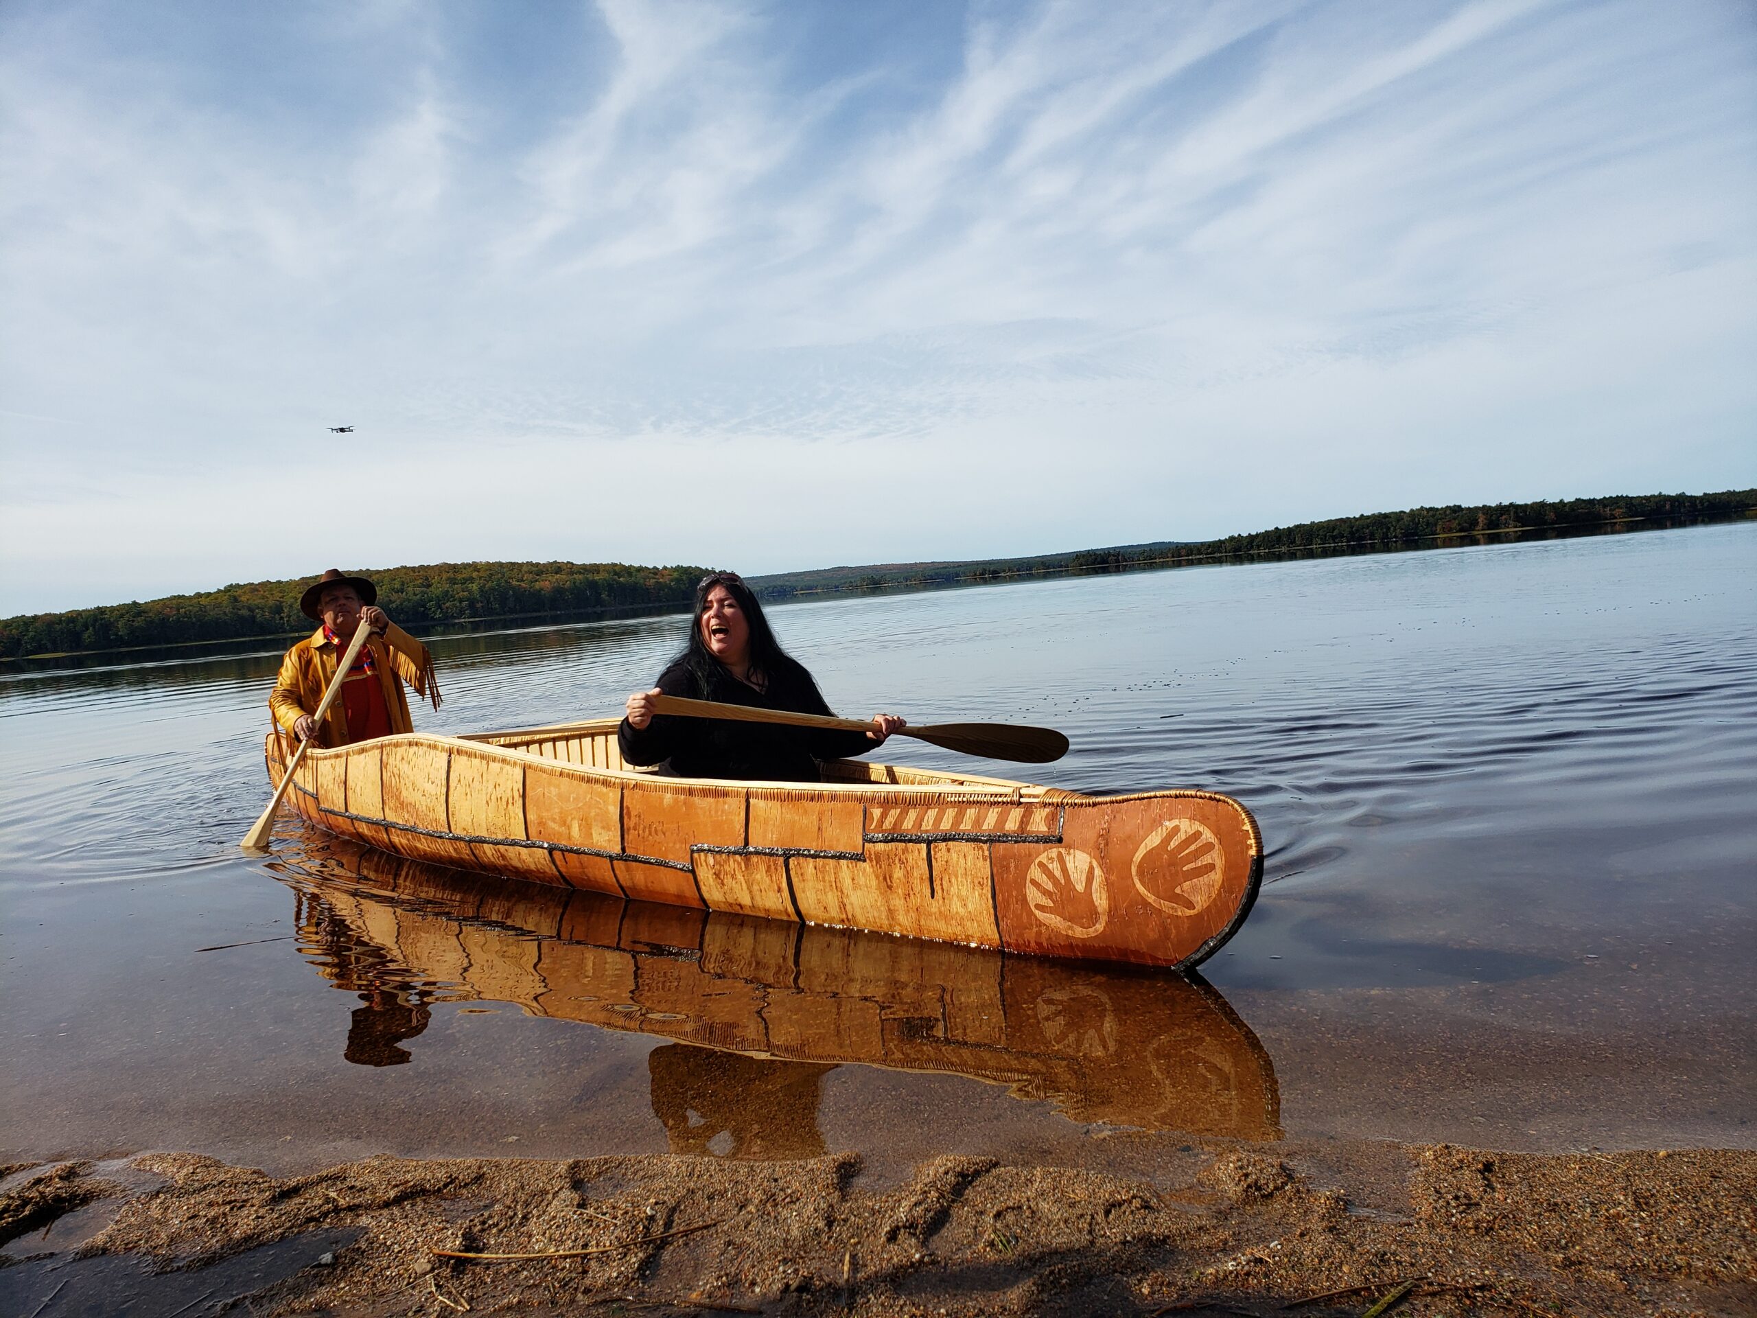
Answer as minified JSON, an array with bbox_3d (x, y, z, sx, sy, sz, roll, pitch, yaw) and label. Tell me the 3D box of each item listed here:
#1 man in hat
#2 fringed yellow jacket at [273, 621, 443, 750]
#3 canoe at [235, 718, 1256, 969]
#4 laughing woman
[{"bbox_3d":[-2.108,0.188,5.343,0.680,1.100,0.720,-7,4,-40],"label":"man in hat"},{"bbox_3d":[-2.140,0.194,5.381,0.660,0.690,0.460,-7,4,-40],"label":"fringed yellow jacket"},{"bbox_3d":[-1.075,0.511,4.388,0.860,0.540,5.125,-7,4,-44],"label":"canoe"},{"bbox_3d":[-0.315,0.218,3.604,0.760,0.930,0.740,-6,4,-31],"label":"laughing woman"}]

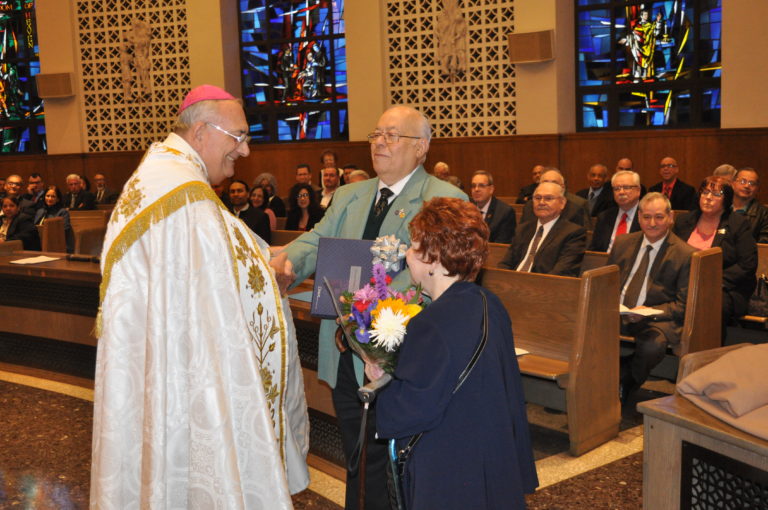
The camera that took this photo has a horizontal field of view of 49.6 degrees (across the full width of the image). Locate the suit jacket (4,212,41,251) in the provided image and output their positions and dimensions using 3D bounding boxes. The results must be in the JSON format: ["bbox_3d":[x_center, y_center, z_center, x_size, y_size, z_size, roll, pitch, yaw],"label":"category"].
[{"bbox_3d":[-3.495,-0.125,7.957,0.500,0.580,0.380,0,8,13],"label":"suit jacket"}]

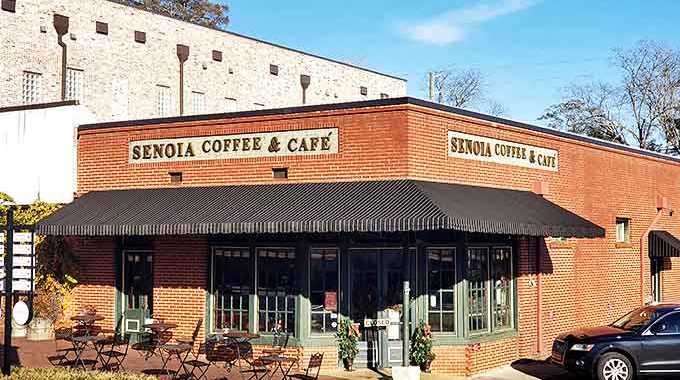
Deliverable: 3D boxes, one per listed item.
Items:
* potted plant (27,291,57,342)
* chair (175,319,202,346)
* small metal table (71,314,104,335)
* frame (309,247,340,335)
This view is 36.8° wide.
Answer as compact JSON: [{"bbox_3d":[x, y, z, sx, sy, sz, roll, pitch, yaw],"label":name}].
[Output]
[{"bbox_3d":[-6.873,2.899,23.600,0.700,1.190,0.700,0,-2,0],"label":"potted plant"},{"bbox_3d":[-3.212,3.191,21.800,0.520,0.840,0.420,0,-2,-13],"label":"chair"},{"bbox_3d":[-5.265,3.023,21.300,0.700,0.710,0.700,-2,-3,33],"label":"small metal table"},{"bbox_3d":[-0.326,2.154,21.548,0.674,1.858,0.100,0,-2,-11],"label":"frame"}]

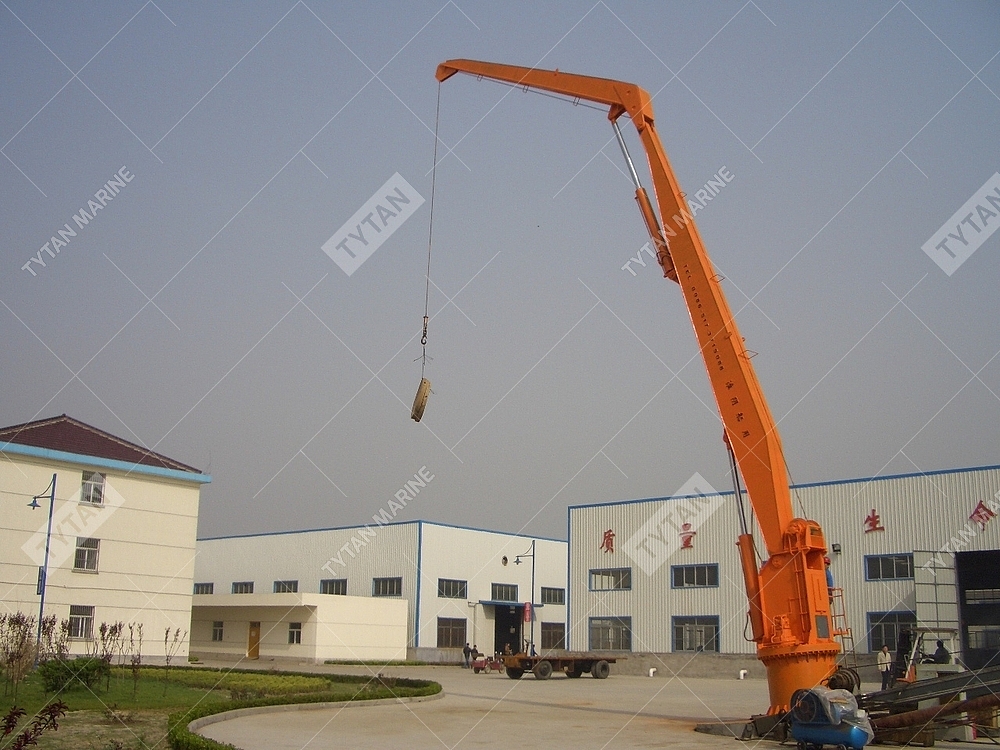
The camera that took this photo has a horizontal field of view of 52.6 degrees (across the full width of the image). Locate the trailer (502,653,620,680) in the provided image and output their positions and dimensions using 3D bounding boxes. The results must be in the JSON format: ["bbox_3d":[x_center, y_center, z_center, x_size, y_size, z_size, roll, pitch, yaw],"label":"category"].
[{"bbox_3d":[3.225,15.055,52.367,2.350,1.300,6.559,-12,-20,41],"label":"trailer"}]

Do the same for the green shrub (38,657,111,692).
[{"bbox_3d":[-11.984,8.417,28.518,1.800,0.920,1.200,7,-16,-22],"label":"green shrub"}]

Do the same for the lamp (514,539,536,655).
[{"bbox_3d":[1.455,14.068,61.794,1.450,7.804,0.500,-7,-17,29],"label":"lamp"}]

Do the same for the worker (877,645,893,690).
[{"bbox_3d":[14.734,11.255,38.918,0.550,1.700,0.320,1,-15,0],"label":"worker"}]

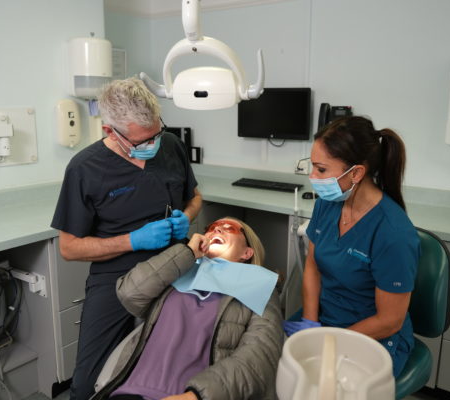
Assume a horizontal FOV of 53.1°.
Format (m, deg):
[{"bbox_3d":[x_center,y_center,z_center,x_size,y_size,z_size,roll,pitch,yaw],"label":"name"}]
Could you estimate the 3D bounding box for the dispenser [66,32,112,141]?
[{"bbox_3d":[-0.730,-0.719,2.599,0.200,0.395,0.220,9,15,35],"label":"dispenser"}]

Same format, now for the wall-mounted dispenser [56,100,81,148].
[{"bbox_3d":[-0.872,-0.432,2.548,0.100,0.267,0.105,9,15,35],"label":"wall-mounted dispenser"}]

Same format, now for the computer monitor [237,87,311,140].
[{"bbox_3d":[0.314,-0.544,2.850,0.510,0.310,0.055,8,14,32],"label":"computer monitor"}]

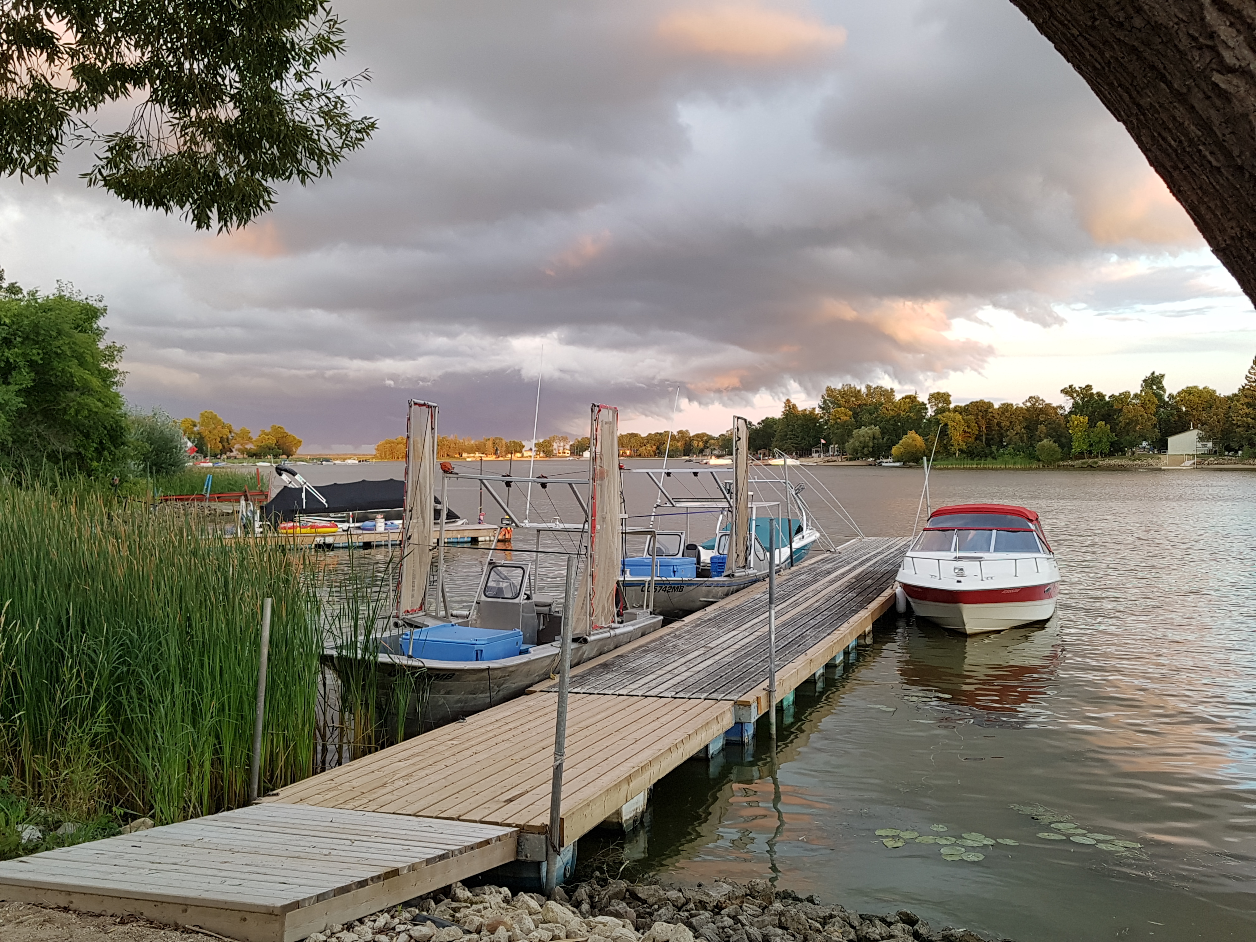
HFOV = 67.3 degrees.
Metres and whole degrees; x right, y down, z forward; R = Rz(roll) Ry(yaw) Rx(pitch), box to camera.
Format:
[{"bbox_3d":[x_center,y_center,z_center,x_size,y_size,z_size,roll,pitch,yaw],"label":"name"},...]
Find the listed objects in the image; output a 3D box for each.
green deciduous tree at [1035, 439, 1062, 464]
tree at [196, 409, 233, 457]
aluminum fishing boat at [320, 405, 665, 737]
[{"bbox_3d":[84.783,-3.656,189.966,5.340,5.534,5.200,0,1,0],"label":"green deciduous tree"},{"bbox_3d":[-122.467,-10.775,279.866,11.650,14.853,11.000,0,1,0],"label":"tree"},{"bbox_3d":[-1.535,0.887,10.454,2.150,3.300,5.300,0,1,23],"label":"aluminum fishing boat"}]

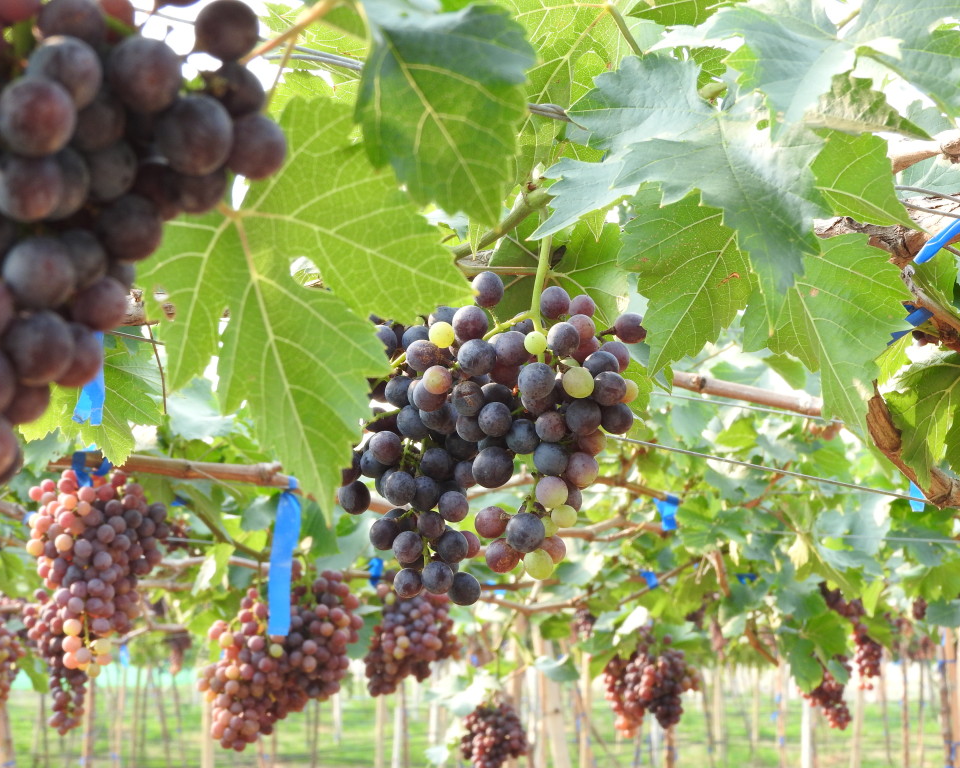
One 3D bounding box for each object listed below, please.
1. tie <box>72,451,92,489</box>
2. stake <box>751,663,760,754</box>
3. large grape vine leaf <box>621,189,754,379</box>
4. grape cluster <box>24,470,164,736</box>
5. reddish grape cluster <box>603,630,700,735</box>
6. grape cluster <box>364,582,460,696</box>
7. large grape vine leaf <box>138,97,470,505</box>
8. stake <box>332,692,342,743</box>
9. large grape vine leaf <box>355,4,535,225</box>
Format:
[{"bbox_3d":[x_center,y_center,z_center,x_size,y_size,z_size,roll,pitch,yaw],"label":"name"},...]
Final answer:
[{"bbox_3d":[-0.417,0.090,2.480,0.022,0.041,0.020,0,-7,0],"label":"tie"},{"bbox_3d":[3.260,3.757,28.000,0.085,1.300,0.085,0,-7,0],"label":"stake"},{"bbox_3d":[0.103,-0.056,1.180,0.075,0.105,0.040,0,-7,0],"label":"large grape vine leaf"},{"bbox_3d":[-0.404,0.227,2.480,0.155,0.277,0.135,0,-7,0],"label":"grape cluster"},{"bbox_3d":[0.279,0.486,3.850,0.157,0.172,0.130,0,-7,0],"label":"reddish grape cluster"},{"bbox_3d":[-0.096,0.360,3.300,0.131,0.151,0.110,0,-7,0],"label":"grape cluster"},{"bbox_3d":[-0.079,-0.038,1.070,0.150,0.184,0.050,0,-7,0],"label":"large grape vine leaf"},{"bbox_3d":[-1.746,3.793,29.000,0.085,1.300,0.085,0,-7,0],"label":"stake"},{"bbox_3d":[-0.015,-0.114,1.000,0.077,0.094,0.040,0,-7,0],"label":"large grape vine leaf"}]

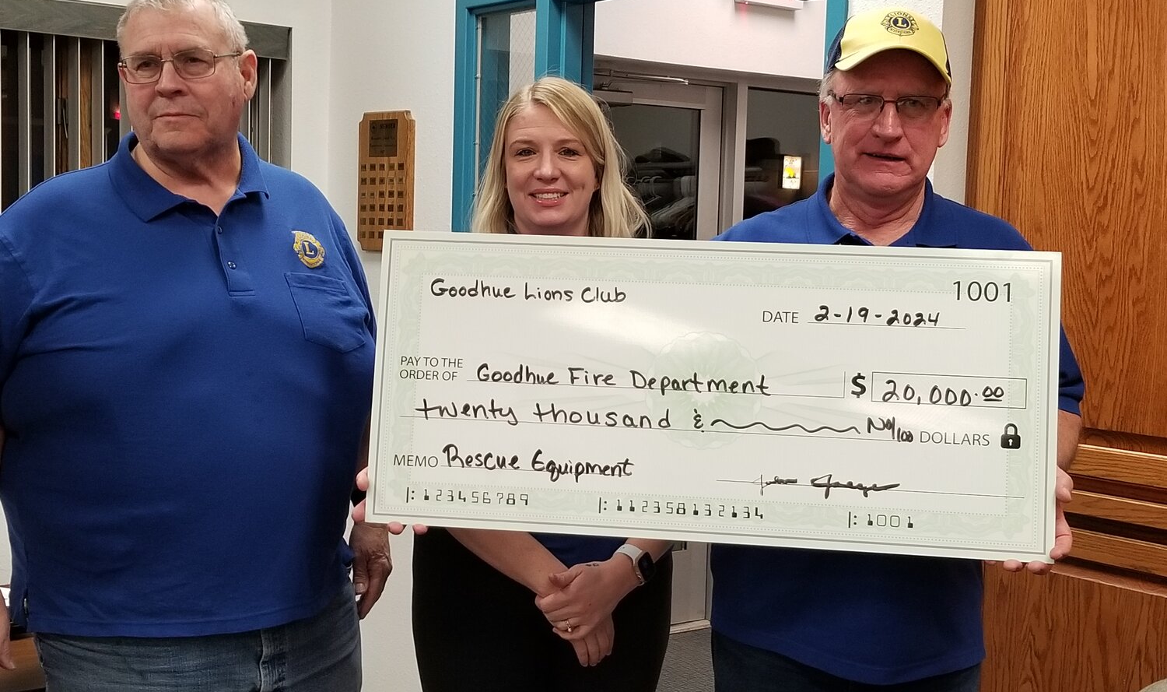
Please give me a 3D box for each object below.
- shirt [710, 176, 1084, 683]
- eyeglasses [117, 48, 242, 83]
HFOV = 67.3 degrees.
[{"bbox_3d":[0.452,0.105,1.355,0.590,0.735,0.330,2,3,13],"label":"shirt"},{"bbox_3d":[-0.598,-0.420,1.321,0.143,0.044,0.138,-4,15,-2],"label":"eyeglasses"}]

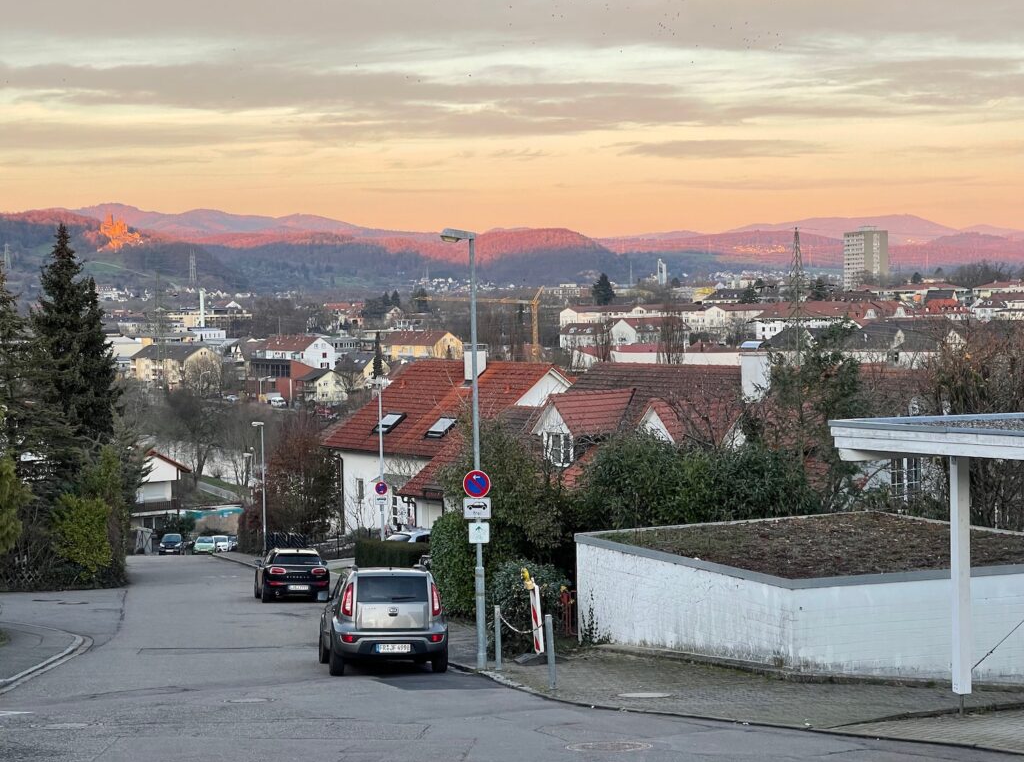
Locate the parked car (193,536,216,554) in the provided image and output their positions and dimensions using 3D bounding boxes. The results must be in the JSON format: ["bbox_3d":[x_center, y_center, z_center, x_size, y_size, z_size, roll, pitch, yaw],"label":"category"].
[{"bbox_3d":[-24.201,13.055,148.941,1.660,1.480,3.750,1,-5,-6],"label":"parked car"}]

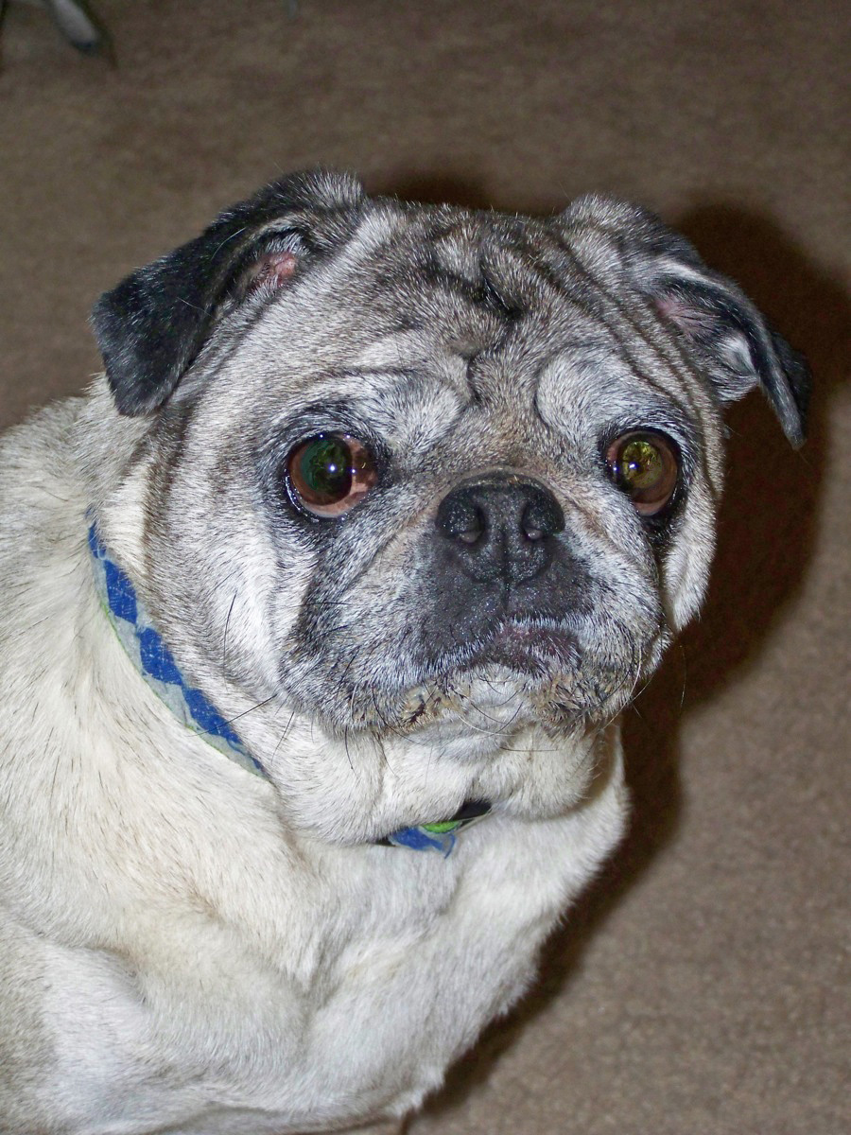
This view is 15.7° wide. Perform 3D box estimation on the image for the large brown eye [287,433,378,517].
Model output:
[{"bbox_3d":[-0.023,-0.023,0.769,0.023,0.021,0.017,0,8,-3],"label":"large brown eye"}]

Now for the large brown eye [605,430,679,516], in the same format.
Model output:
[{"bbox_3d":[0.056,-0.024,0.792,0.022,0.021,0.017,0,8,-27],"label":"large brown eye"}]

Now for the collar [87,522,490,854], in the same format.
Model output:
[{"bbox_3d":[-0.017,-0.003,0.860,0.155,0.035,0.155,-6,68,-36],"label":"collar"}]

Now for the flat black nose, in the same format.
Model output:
[{"bbox_3d":[0.018,-0.009,0.765,0.033,0.027,0.019,0,15,-17],"label":"flat black nose"}]

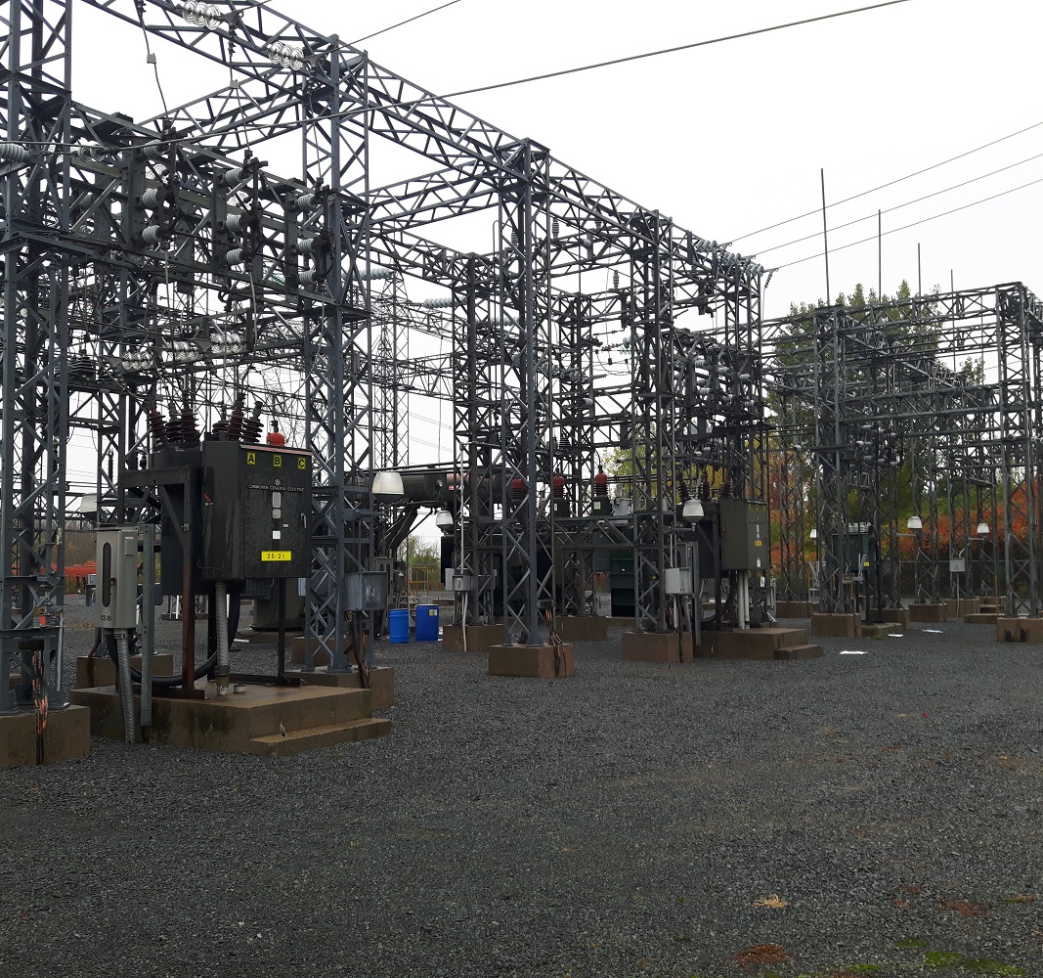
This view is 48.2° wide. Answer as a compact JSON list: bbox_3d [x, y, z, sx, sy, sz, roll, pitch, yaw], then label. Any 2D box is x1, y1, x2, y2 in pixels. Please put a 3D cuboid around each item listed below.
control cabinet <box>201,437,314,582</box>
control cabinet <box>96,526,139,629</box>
[{"bbox_3d":[-2.854,0.262,12.694,0.600,1.420,1.010,-3,-4,33],"label":"control cabinet"},{"bbox_3d":[-4.177,0.928,12.024,0.360,1.010,0.245,-3,-4,33],"label":"control cabinet"}]

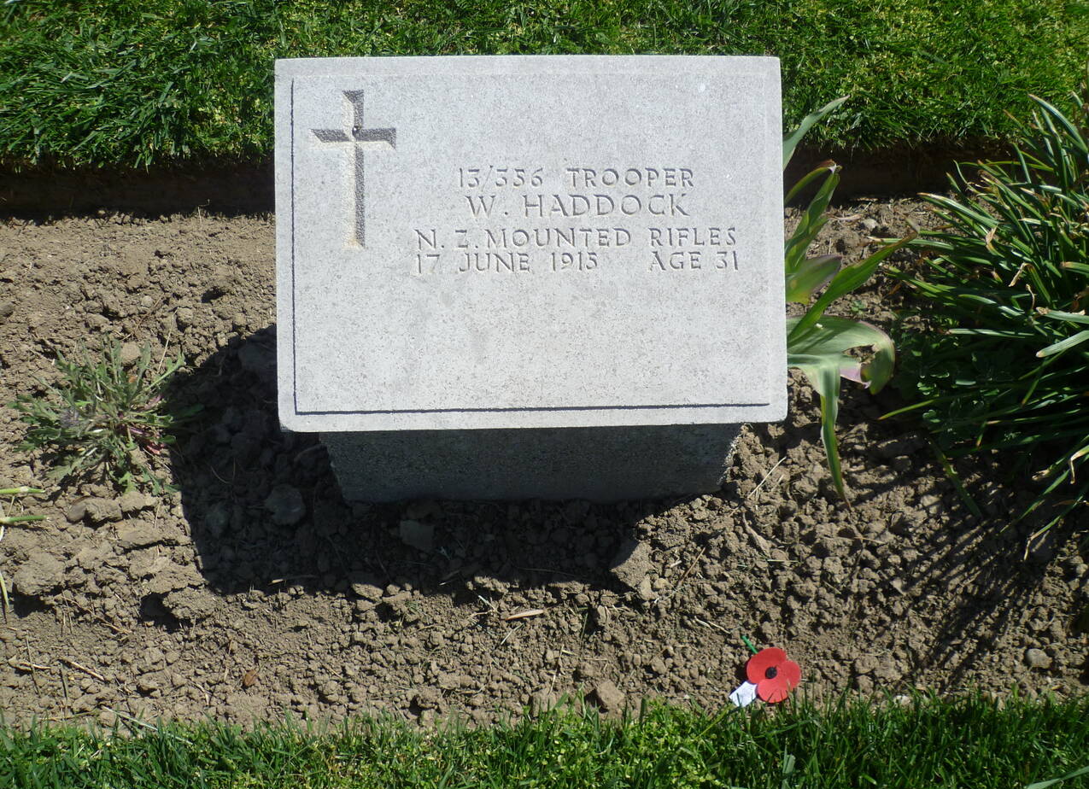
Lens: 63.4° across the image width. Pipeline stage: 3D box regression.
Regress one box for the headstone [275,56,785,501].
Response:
[{"bbox_3d":[-0.013,-0.099,1.024,0.508,0.555,0.405,-1,54,-2],"label":"headstone"}]

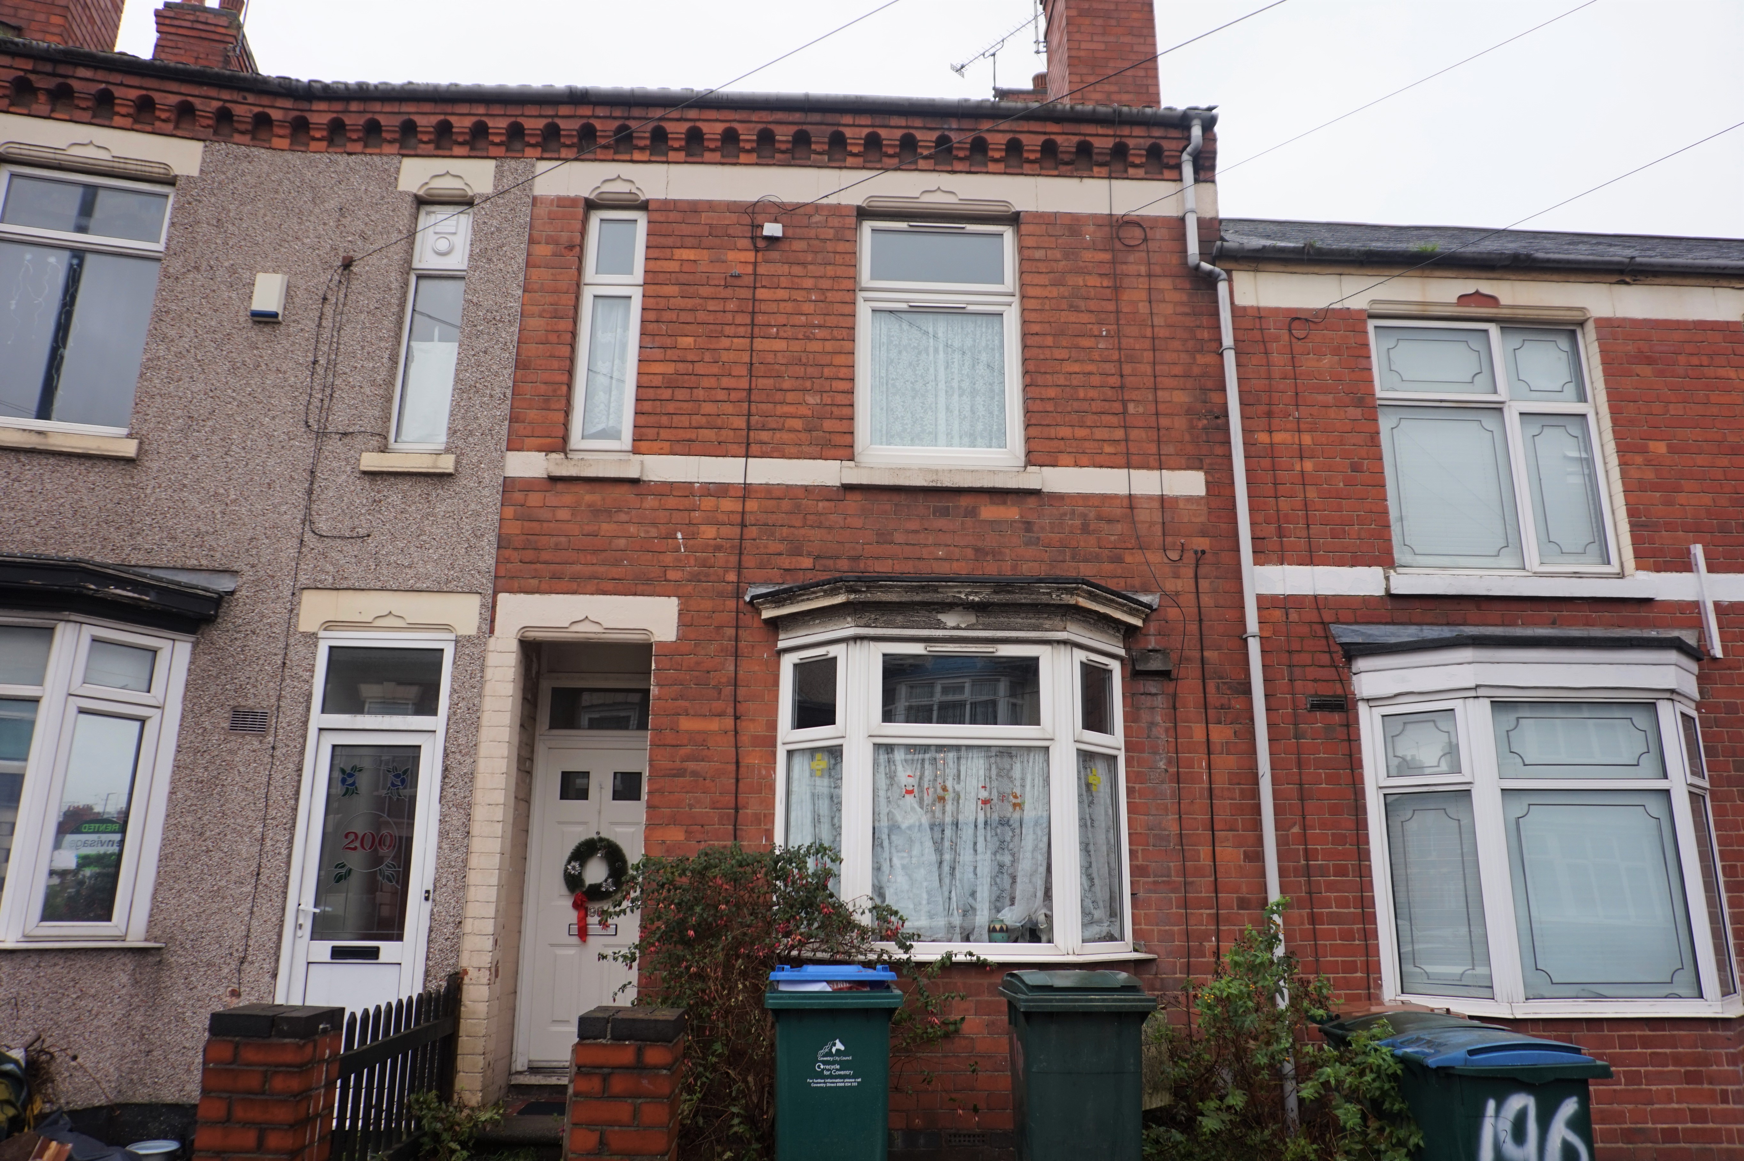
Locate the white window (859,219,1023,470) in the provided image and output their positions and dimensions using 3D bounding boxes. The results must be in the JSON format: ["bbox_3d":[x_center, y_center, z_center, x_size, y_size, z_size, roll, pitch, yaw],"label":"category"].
[{"bbox_3d":[0.441,-1.549,7.644,1.064,1.742,0.100,1,-16,-2],"label":"white window"}]

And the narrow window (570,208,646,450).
[{"bbox_3d":[-1.696,-1.626,7.579,0.399,1.708,0.100,1,-16,-2],"label":"narrow window"}]

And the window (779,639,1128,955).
[{"bbox_3d":[0.477,1.206,6.500,2.013,1.691,0.440,1,-16,-2],"label":"window"}]

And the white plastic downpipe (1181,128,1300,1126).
[{"bbox_3d":[2.194,-0.070,6.939,0.267,6.173,0.310,1,-16,-2],"label":"white plastic downpipe"}]

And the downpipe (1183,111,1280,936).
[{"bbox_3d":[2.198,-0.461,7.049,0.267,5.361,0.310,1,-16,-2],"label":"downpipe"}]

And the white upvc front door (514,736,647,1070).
[{"bbox_3d":[-1.697,1.938,7.100,0.830,1.952,0.080,1,-16,-2],"label":"white upvc front door"}]

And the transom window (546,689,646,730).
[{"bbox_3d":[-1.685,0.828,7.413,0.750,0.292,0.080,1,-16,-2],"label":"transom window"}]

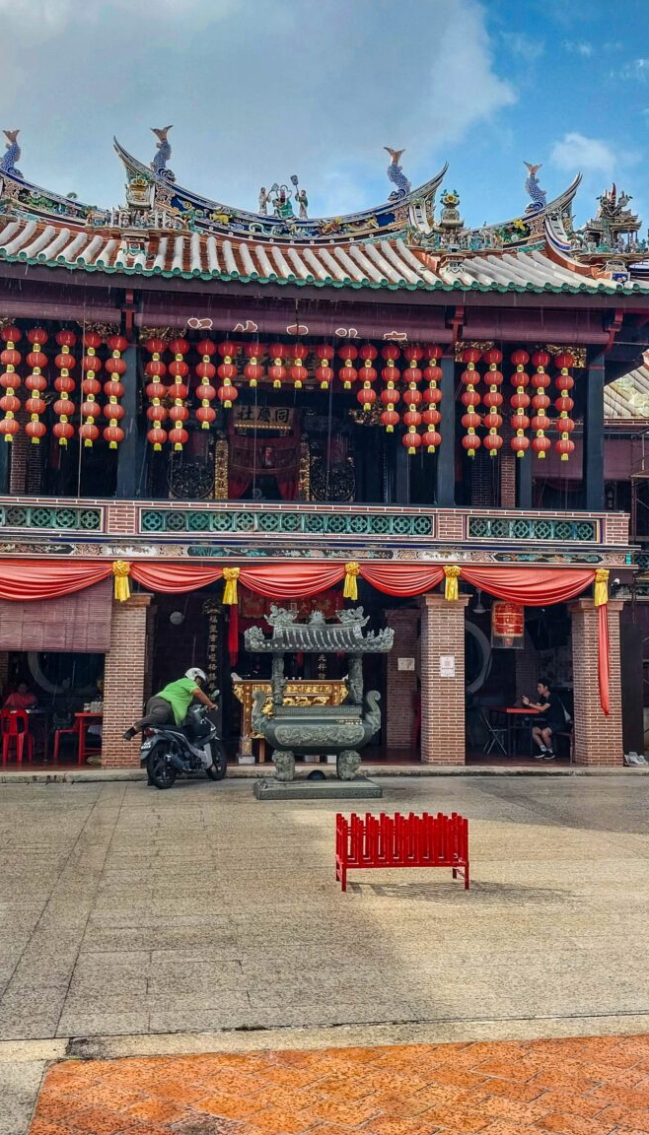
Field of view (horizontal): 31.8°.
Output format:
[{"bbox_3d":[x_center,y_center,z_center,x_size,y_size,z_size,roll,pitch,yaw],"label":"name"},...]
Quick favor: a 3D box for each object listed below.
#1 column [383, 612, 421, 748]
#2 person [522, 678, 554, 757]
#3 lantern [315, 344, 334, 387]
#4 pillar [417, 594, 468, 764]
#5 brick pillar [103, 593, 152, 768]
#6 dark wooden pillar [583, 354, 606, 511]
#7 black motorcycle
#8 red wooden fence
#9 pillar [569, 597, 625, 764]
[{"bbox_3d":[1.430,2.067,21.053,0.530,2.540,0.530,1,-5,-8],"label":"column"},{"bbox_3d":[3.572,2.488,18.800,0.700,1.315,0.470,3,-5,-28],"label":"person"},{"bbox_3d":[0.004,-3.080,17.363,0.290,0.678,0.290,1,-5,-8],"label":"lantern"},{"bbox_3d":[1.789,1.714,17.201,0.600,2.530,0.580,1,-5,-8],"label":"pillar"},{"bbox_3d":[-2.930,1.666,16.868,0.660,2.526,0.660,1,-5,-8],"label":"brick pillar"},{"bbox_3d":[4.349,-1.998,18.249,0.260,2.911,0.260,1,-5,-8],"label":"dark wooden pillar"},{"bbox_3d":[-1.836,2.350,15.219,0.700,1.100,1.900,-2,-5,29],"label":"black motorcycle"},{"bbox_3d":[0.536,1.976,7.964,0.890,0.490,0.430,1,-5,-8],"label":"red wooden fence"},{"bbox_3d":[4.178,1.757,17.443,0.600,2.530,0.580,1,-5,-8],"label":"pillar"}]

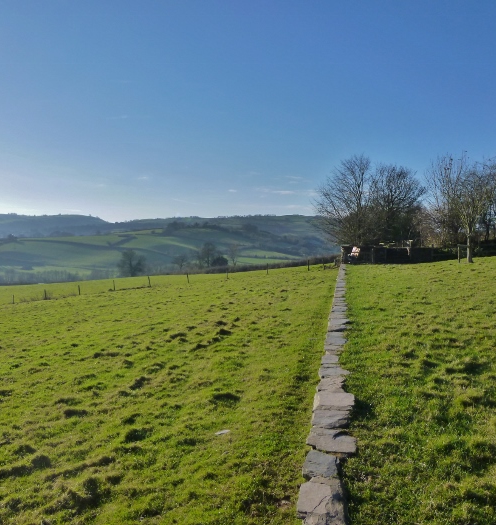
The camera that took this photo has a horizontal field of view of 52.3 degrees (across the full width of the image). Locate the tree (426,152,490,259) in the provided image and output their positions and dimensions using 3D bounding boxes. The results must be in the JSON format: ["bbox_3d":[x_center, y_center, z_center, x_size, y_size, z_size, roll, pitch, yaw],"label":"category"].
[{"bbox_3d":[10.983,-2.883,26.500,3.400,5.600,3.200,0,2,0],"label":"tree"}]

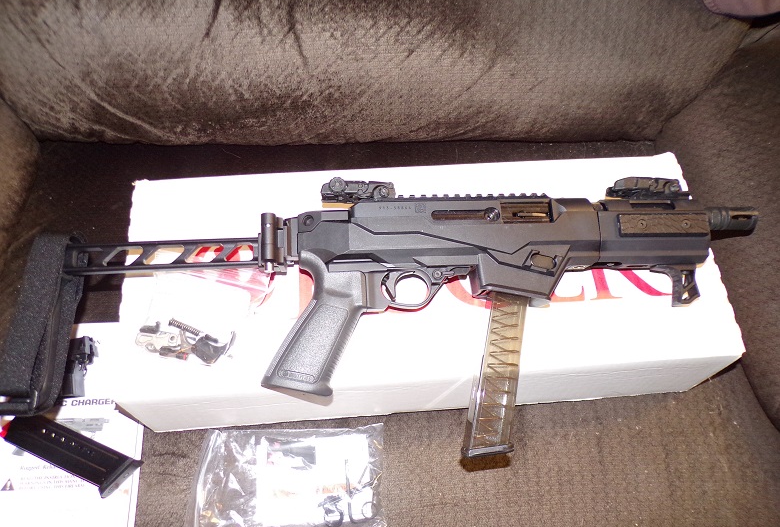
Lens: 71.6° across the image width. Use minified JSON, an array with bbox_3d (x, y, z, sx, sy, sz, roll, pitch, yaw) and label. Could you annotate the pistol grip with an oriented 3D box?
[{"bbox_3d":[-0.058,0.045,0.441,0.074,0.036,0.120,3,64,0],"label":"pistol grip"}]

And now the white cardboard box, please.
[{"bbox_3d":[0.032,0.024,0.547,0.540,0.107,0.216,-4,64,-4],"label":"white cardboard box"}]

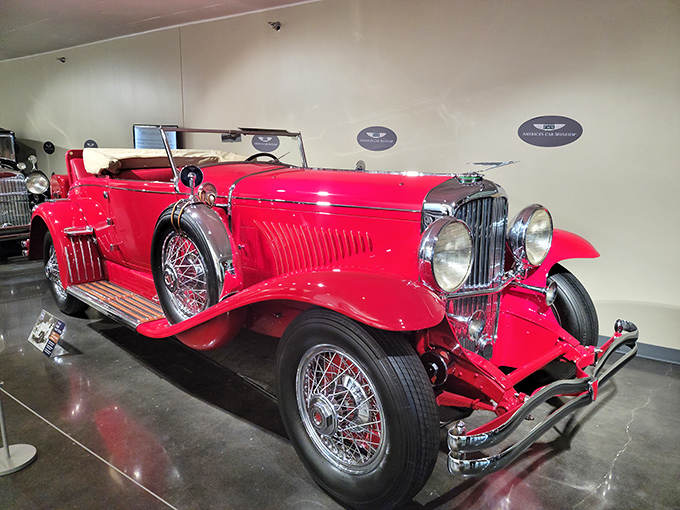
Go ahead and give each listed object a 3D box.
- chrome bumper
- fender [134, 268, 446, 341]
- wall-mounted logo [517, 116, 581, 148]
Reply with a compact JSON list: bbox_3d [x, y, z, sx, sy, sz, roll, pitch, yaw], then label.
[{"bbox_3d":[0.964,0.530,2.038,1.570,0.190,0.230,-10,14,-43],"label":"chrome bumper"},{"bbox_3d":[-0.362,0.294,2.398,0.480,0.650,2.210,-10,14,-43],"label":"fender"},{"bbox_3d":[1.526,-0.897,3.566,0.460,0.230,0.015,7,13,40],"label":"wall-mounted logo"}]

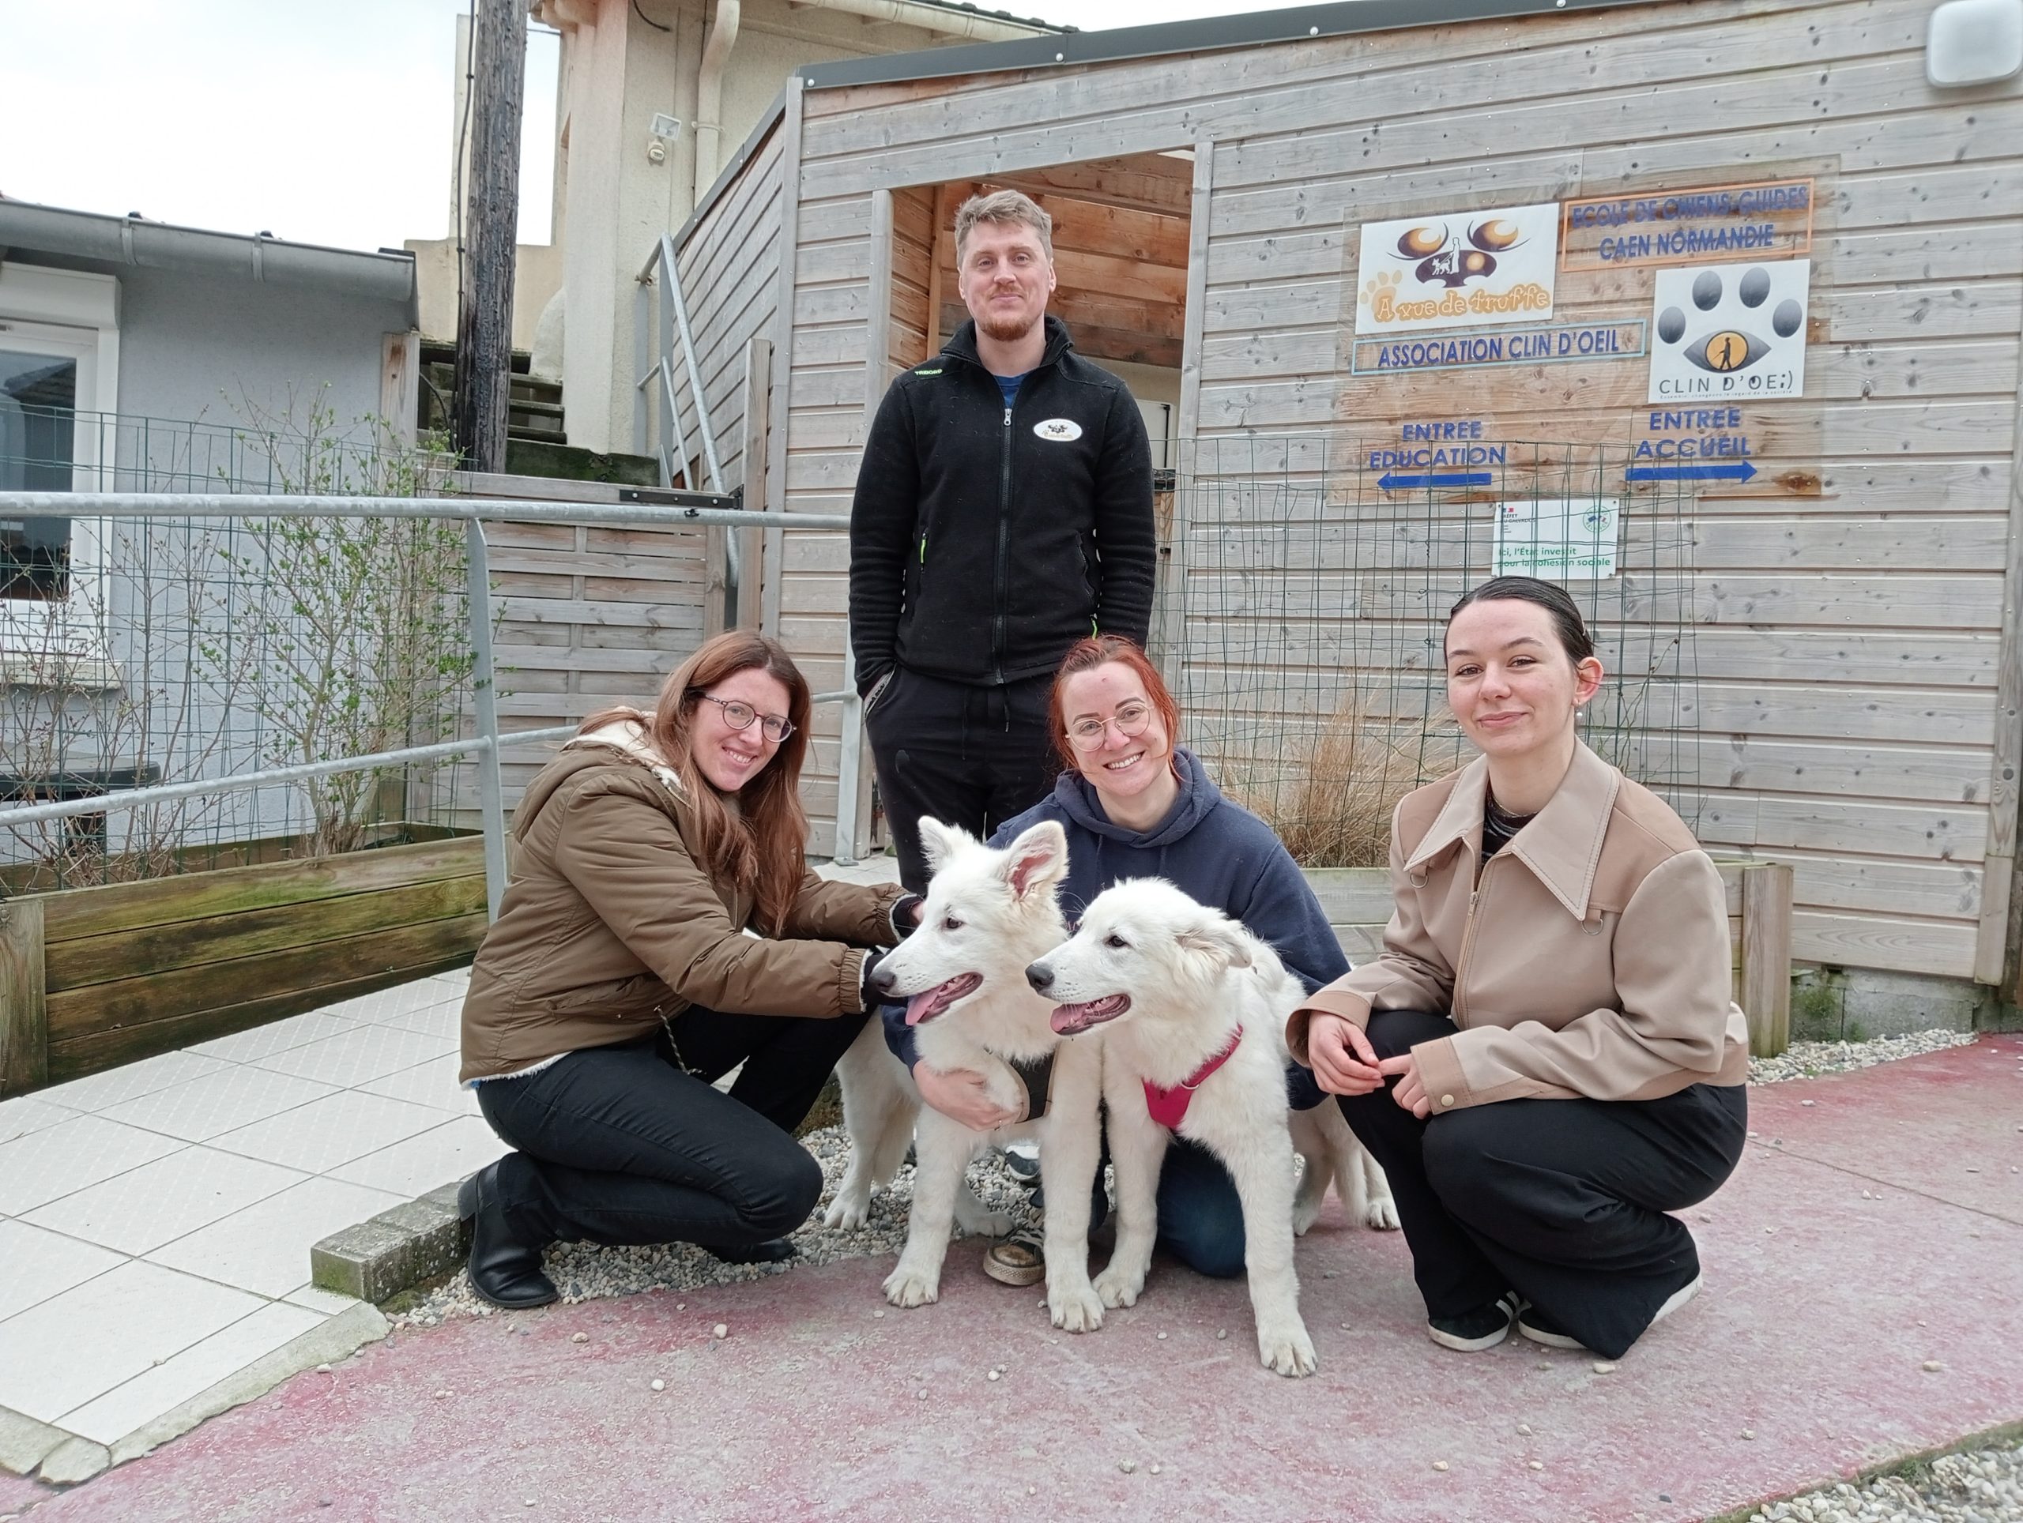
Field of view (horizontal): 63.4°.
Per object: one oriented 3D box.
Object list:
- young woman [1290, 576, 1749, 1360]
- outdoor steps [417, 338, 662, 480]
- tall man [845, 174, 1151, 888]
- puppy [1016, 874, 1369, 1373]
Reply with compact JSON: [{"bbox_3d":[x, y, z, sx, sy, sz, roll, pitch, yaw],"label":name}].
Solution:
[{"bbox_3d":[0.670,0.264,2.130,0.490,0.985,0.640,5,2,43],"label":"young woman"},{"bbox_3d":[-2.450,-1.803,8.400,1.100,0.930,1.200,2,2,-19],"label":"outdoor steps"},{"bbox_3d":[-0.030,-0.156,3.000,0.560,1.780,0.340,3,2,-1],"label":"tall man"},{"bbox_3d":[0.300,0.446,2.250,0.360,0.595,0.760,4,2,27],"label":"puppy"}]

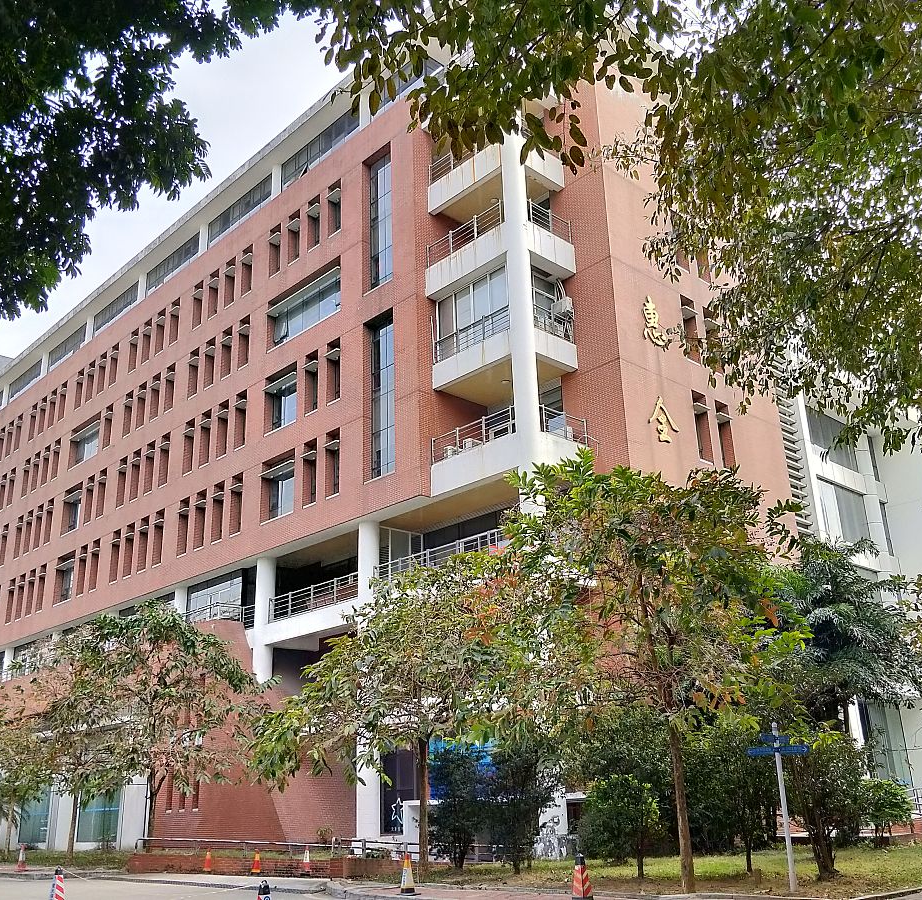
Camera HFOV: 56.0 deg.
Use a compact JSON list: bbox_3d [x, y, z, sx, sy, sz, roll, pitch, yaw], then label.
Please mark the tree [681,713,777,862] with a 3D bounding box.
[{"bbox_3d":[5.864,7.320,18.761,1.950,2.970,1.850,-7,-21,14],"label":"tree"}]

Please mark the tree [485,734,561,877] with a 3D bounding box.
[{"bbox_3d":[1.373,8.023,19.663,1.650,2.850,1.600,-3,-19,3],"label":"tree"}]

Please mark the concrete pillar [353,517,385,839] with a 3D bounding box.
[{"bbox_3d":[-3.329,7.914,31.205,0.880,11.000,0.880,0,-20,-6],"label":"concrete pillar"}]

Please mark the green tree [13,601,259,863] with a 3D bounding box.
[{"bbox_3d":[-9.994,8.468,27.045,7.200,7.600,6.600,5,-21,-18],"label":"green tree"}]

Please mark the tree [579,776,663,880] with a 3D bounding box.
[{"bbox_3d":[3.130,7.295,16.831,1.600,1.860,1.550,-5,-20,9],"label":"tree"}]

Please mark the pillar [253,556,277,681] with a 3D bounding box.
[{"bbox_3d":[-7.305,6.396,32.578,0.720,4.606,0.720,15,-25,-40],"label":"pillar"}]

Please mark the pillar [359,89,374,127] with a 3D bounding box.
[{"bbox_3d":[-3.734,-13.544,34.649,0.500,1.781,0.650,15,-25,-40],"label":"pillar"}]

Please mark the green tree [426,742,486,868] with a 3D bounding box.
[{"bbox_3d":[-0.091,7.963,19.443,1.300,2.570,1.300,-2,-20,-1],"label":"green tree"}]

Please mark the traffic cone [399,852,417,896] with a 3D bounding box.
[{"bbox_3d":[-1.022,8.098,16.639,0.380,0.700,0.380,-1,-19,-4],"label":"traffic cone"}]

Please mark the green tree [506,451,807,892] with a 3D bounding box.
[{"bbox_3d":[3.519,3.627,15.582,5.300,7.600,5.100,-6,-20,10],"label":"green tree"}]

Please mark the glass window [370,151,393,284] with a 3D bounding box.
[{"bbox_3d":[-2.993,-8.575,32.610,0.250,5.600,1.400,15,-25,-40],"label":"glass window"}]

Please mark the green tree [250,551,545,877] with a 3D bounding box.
[{"bbox_3d":[-1.284,5.946,20.413,6.600,7.200,6.000,-1,-19,-4],"label":"green tree"}]

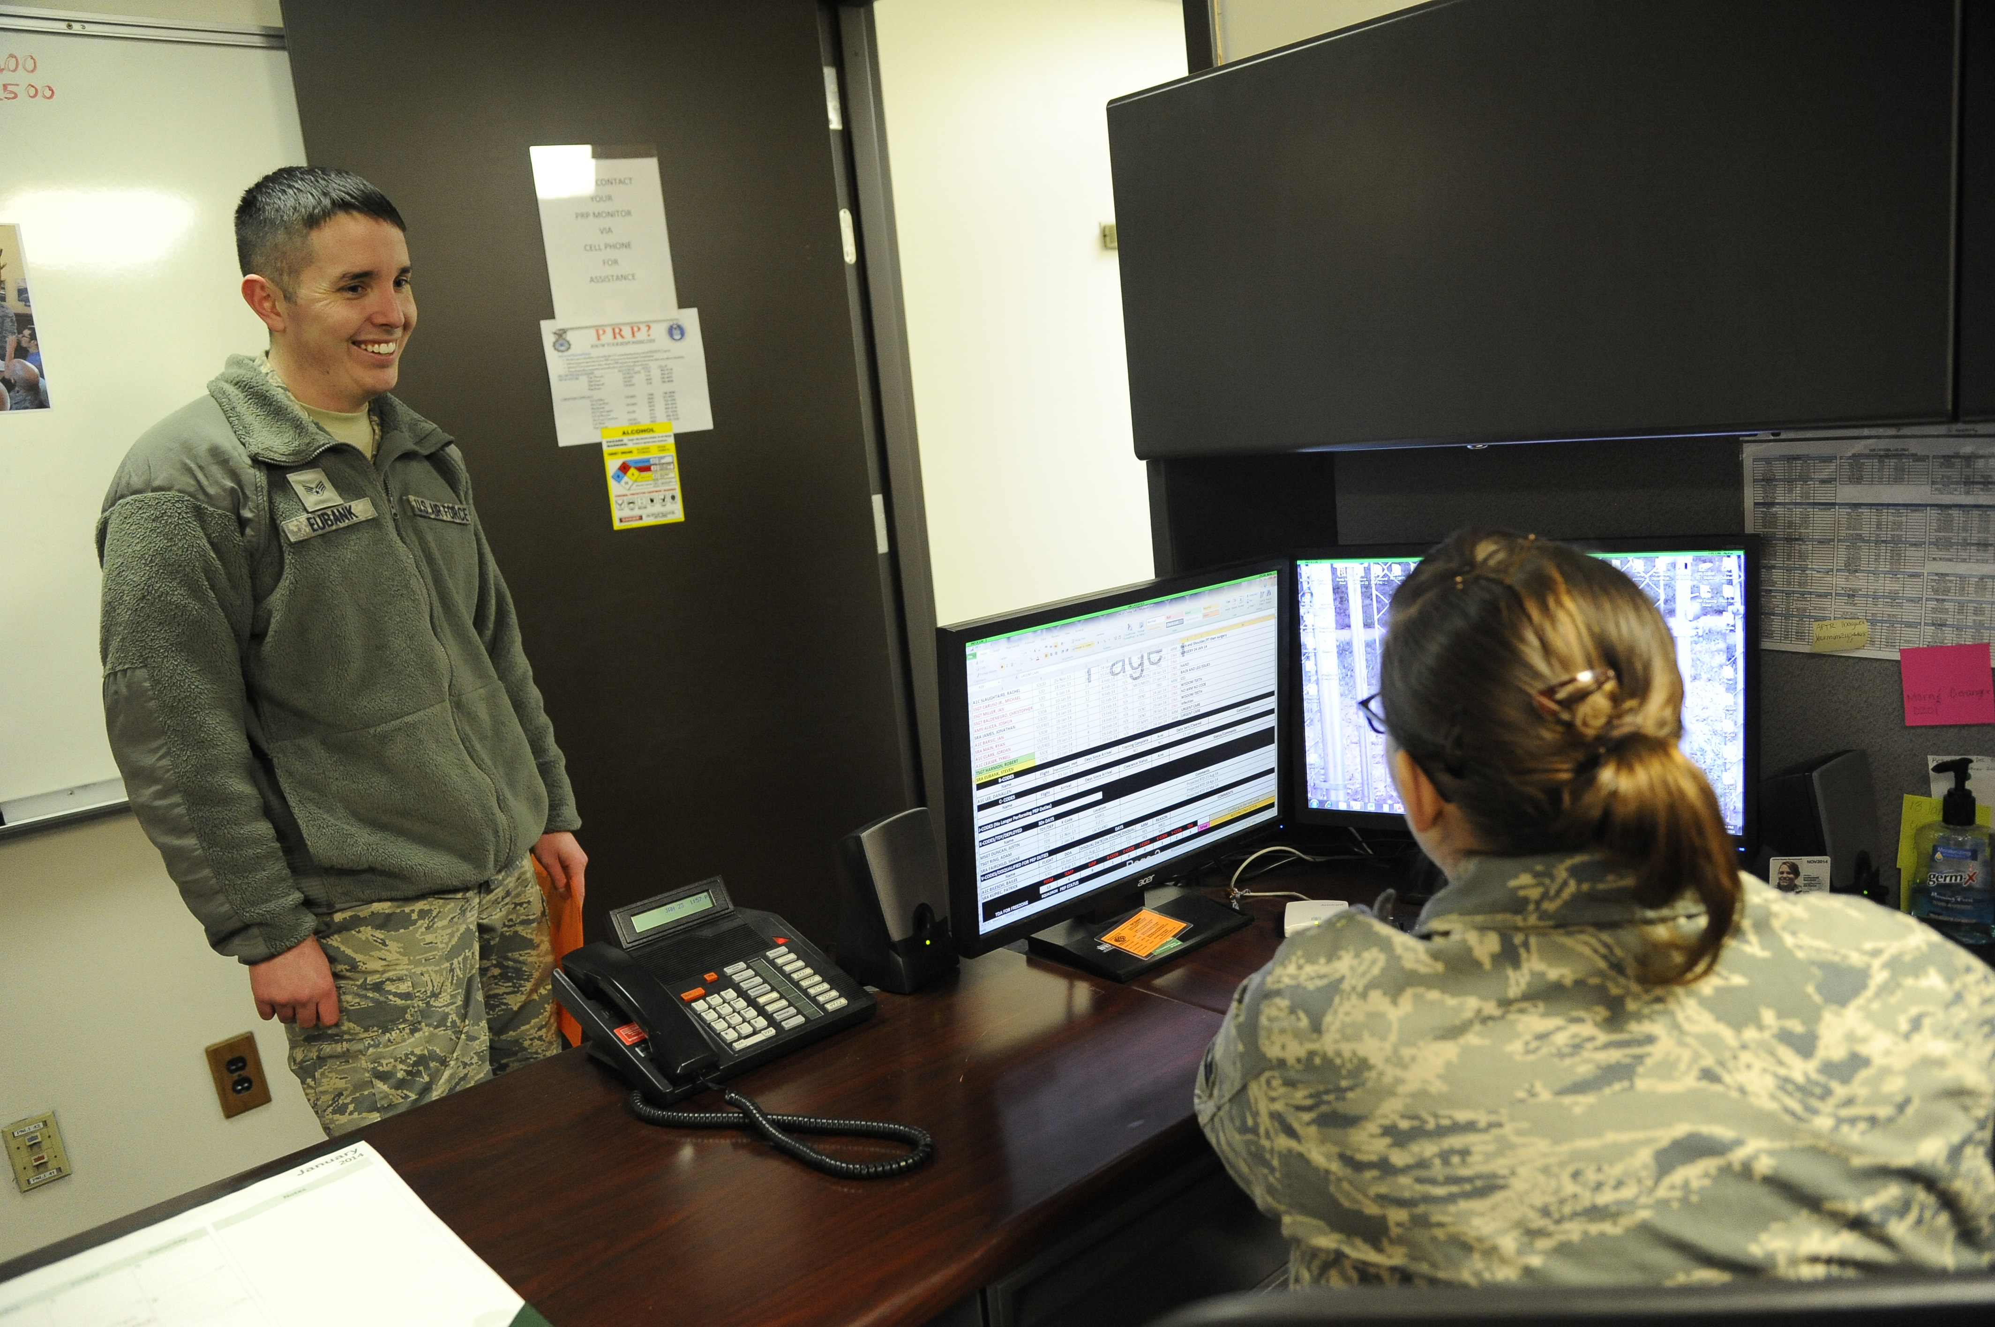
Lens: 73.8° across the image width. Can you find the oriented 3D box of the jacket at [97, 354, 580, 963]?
[{"bbox_3d":[-0.725,0.001,1.480,0.330,0.680,0.500,-1,12,23],"label":"jacket"}]

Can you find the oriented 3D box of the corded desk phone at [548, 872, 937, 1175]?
[{"bbox_3d":[-0.219,0.333,1.287,0.265,0.125,0.420,-14,14,-36],"label":"corded desk phone"}]

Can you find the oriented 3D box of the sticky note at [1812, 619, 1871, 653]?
[{"bbox_3d":[0.856,-0.028,1.349,0.006,0.032,0.050,-14,14,-36],"label":"sticky note"}]

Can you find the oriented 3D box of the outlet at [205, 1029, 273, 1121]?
[{"bbox_3d":[-1.335,0.726,2.341,0.075,0.130,0.012,-14,14,-36],"label":"outlet"}]

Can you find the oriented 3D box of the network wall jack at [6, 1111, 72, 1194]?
[{"bbox_3d":[-1.568,0.799,2.172,0.070,0.116,0.010,-14,14,-36],"label":"network wall jack"}]

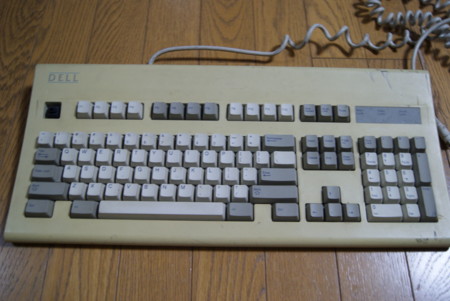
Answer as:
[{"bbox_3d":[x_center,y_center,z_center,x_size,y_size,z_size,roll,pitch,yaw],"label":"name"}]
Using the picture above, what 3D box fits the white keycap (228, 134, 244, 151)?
[{"bbox_3d":[0.011,-0.008,0.456,0.018,0.009,0.018,1,69,-1],"label":"white keycap"}]

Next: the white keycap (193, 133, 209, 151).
[{"bbox_3d":[-0.027,-0.009,0.458,0.018,0.010,0.018,1,69,-1],"label":"white keycap"}]

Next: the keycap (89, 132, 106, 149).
[{"bbox_3d":[-0.142,-0.011,0.456,0.018,0.011,0.018,1,69,-1],"label":"keycap"}]

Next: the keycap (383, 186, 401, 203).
[{"bbox_3d":[0.175,0.045,0.435,0.018,0.010,0.018,1,69,0],"label":"keycap"}]

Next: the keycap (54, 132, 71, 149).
[{"bbox_3d":[-0.178,-0.010,0.453,0.018,0.010,0.018,1,69,-1],"label":"keycap"}]

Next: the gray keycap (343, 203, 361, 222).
[{"bbox_3d":[0.133,0.065,0.430,0.018,0.009,0.018,1,69,-1],"label":"gray keycap"}]

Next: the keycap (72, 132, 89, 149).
[{"bbox_3d":[-0.159,-0.011,0.452,0.018,0.011,0.018,1,69,-1],"label":"keycap"}]

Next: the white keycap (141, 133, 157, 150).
[{"bbox_3d":[-0.084,-0.010,0.455,0.018,0.009,0.018,1,69,-1],"label":"white keycap"}]

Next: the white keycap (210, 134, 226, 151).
[{"bbox_3d":[-0.007,-0.009,0.453,0.018,0.011,0.018,1,68,-1],"label":"white keycap"}]

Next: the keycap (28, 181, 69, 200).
[{"bbox_3d":[-0.187,0.042,0.435,0.042,0.009,0.018,1,69,-1],"label":"keycap"}]

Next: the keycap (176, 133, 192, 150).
[{"bbox_3d":[-0.045,-0.009,0.455,0.018,0.010,0.018,1,69,-1],"label":"keycap"}]

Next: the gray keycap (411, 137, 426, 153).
[{"bbox_3d":[0.212,-0.006,0.455,0.018,0.011,0.018,1,68,-1],"label":"gray keycap"}]

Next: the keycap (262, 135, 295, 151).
[{"bbox_3d":[0.059,-0.008,0.454,0.037,0.011,0.018,1,68,-1],"label":"keycap"}]

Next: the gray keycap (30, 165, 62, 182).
[{"bbox_3d":[-0.191,0.025,0.442,0.032,0.009,0.018,1,70,-1],"label":"gray keycap"}]

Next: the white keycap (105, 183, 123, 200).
[{"bbox_3d":[-0.117,0.044,0.434,0.018,0.008,0.018,1,69,-1],"label":"white keycap"}]

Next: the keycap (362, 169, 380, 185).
[{"bbox_3d":[0.159,0.030,0.445,0.018,0.009,0.018,1,70,-1],"label":"keycap"}]

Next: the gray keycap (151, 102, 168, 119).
[{"bbox_3d":[-0.074,-0.046,0.469,0.018,0.009,0.018,1,69,-1],"label":"gray keycap"}]

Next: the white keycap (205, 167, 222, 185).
[{"bbox_3d":[-0.013,0.026,0.442,0.018,0.010,0.018,1,69,0],"label":"white keycap"}]

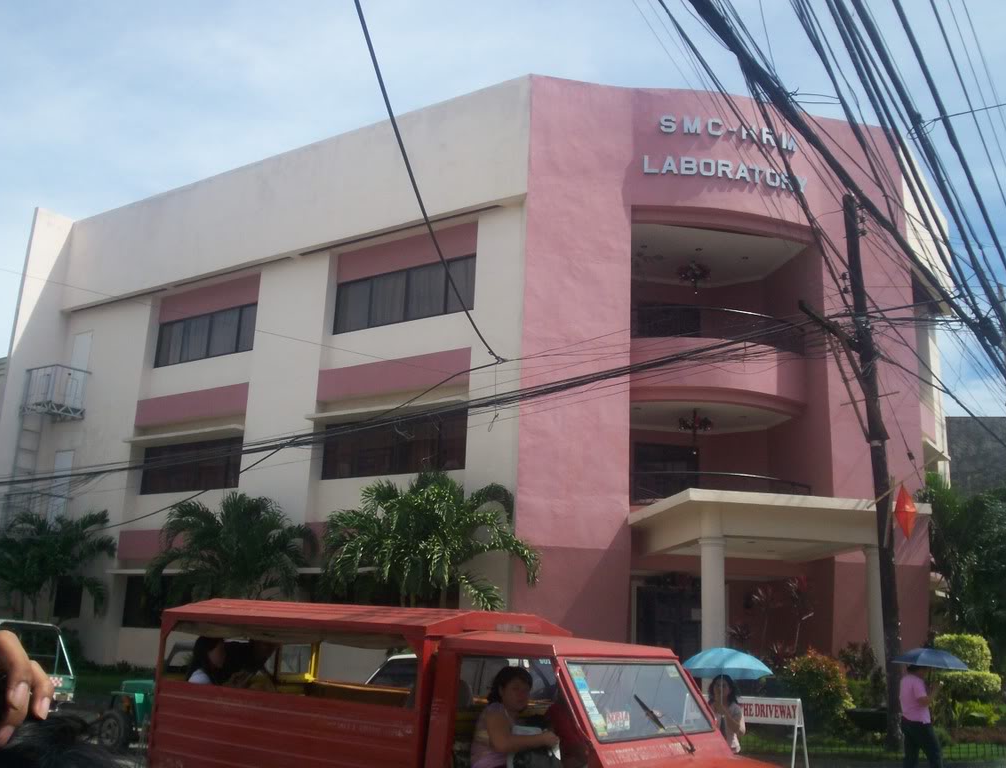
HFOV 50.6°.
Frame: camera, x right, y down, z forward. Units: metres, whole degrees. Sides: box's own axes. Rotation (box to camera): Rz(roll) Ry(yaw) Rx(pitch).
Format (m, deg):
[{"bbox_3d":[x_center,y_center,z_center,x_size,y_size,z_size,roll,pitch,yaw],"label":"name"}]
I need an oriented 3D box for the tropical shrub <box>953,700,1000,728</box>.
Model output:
[{"bbox_3d":[7.087,4.947,15.939,0.690,0.420,0.650,-4,-16,23],"label":"tropical shrub"}]

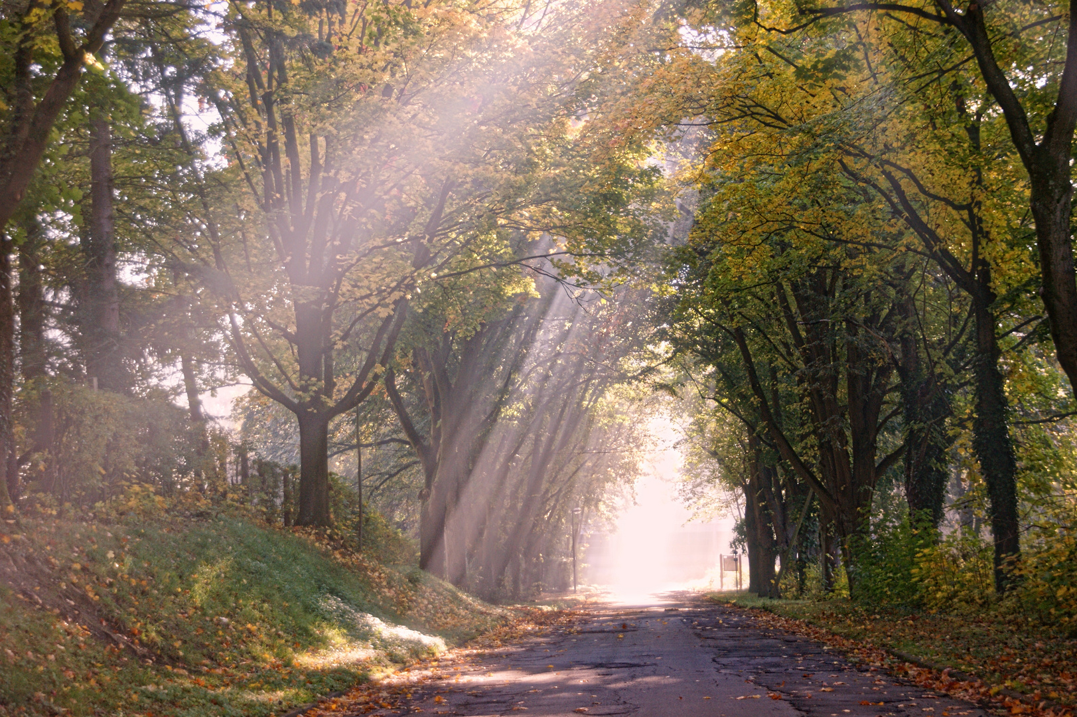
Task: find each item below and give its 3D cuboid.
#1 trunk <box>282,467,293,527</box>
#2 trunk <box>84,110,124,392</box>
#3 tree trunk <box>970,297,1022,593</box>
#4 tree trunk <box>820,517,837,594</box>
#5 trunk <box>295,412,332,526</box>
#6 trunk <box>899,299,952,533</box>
[{"bbox_3d":[-5.319,2.943,52.000,0.200,1.270,0.200,1,-5,-6],"label":"trunk"},{"bbox_3d":[-8.509,-2.122,48.001,0.680,5.560,0.620,1,-5,-10],"label":"trunk"},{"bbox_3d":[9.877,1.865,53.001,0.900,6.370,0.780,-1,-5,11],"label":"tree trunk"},{"bbox_3d":[10.050,6.808,85.000,0.550,2.670,0.550,-1,-5,7],"label":"tree trunk"},{"bbox_3d":[-4.682,2.290,51.000,0.720,2.360,0.680,0,-5,-5],"label":"trunk"},{"bbox_3d":[9.610,1.422,61.001,1.150,5.740,1.000,-1,-5,9],"label":"trunk"}]

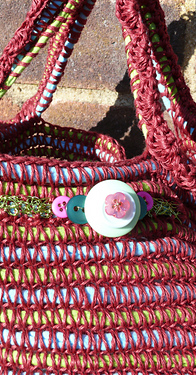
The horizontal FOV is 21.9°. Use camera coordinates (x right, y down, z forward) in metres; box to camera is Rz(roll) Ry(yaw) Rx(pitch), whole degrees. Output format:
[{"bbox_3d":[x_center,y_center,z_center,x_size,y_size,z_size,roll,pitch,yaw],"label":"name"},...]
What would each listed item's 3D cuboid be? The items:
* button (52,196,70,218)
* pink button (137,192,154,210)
[{"bbox_3d":[-0.019,0.011,0.272,0.012,0.012,0.003,-3,4,-3],"label":"button"},{"bbox_3d":[0.026,0.008,0.290,0.011,0.011,0.003,-9,6,-19],"label":"pink button"}]

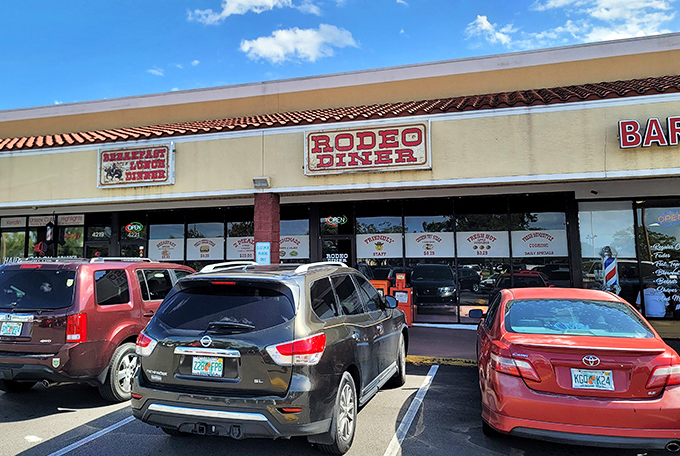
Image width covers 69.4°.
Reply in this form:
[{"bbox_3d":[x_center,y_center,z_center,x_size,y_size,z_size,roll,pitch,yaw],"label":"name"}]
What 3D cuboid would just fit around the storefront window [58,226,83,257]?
[{"bbox_3d":[-8.596,1.196,15.701,1.038,2.535,0.080,-2,-5,16],"label":"storefront window"}]

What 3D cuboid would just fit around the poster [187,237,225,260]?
[{"bbox_3d":[-3.744,0.597,13.657,1.204,0.623,0.030,-2,-4,16],"label":"poster"}]

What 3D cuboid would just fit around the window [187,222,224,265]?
[{"bbox_3d":[-3.737,1.050,13.622,1.226,2.397,0.100,-2,-4,16],"label":"window"}]

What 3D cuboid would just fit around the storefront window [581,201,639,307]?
[{"bbox_3d":[6.335,0.723,11.553,1.260,2.734,0.080,-2,-5,16],"label":"storefront window"}]

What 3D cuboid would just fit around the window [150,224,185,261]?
[{"bbox_3d":[-4.943,1.112,13.973,1.211,2.445,0.100,-2,-4,16],"label":"window"}]

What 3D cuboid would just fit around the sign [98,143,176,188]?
[{"bbox_3d":[-5.006,-1.483,11.989,2.172,0.977,0.180,-2,-4,16],"label":"sign"}]

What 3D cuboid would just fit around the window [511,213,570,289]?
[{"bbox_3d":[4.547,0.851,11.190,1.231,2.441,0.100,-2,-4,16],"label":"window"}]

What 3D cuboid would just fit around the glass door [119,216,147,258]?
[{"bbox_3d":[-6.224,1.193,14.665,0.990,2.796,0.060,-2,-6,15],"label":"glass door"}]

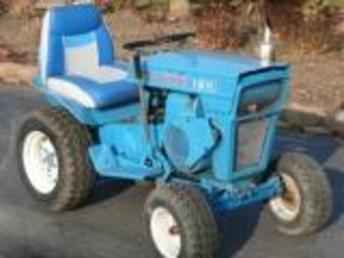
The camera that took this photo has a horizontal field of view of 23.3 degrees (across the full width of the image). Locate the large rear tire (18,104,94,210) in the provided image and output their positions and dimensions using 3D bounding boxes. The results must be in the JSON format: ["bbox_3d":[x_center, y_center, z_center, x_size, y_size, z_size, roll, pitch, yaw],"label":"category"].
[{"bbox_3d":[-0.654,0.172,4.670,0.210,0.580,0.580,-12,17,-39],"label":"large rear tire"}]

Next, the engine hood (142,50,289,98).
[{"bbox_3d":[0.205,-0.272,4.031,0.340,0.170,0.690,-12,15,-39],"label":"engine hood"}]

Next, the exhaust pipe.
[{"bbox_3d":[0.435,-0.400,3.846,0.065,0.230,0.065,-1,13,0],"label":"exhaust pipe"}]

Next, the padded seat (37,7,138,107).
[{"bbox_3d":[-0.431,-0.425,4.768,0.470,0.510,0.500,-12,17,-39],"label":"padded seat"}]

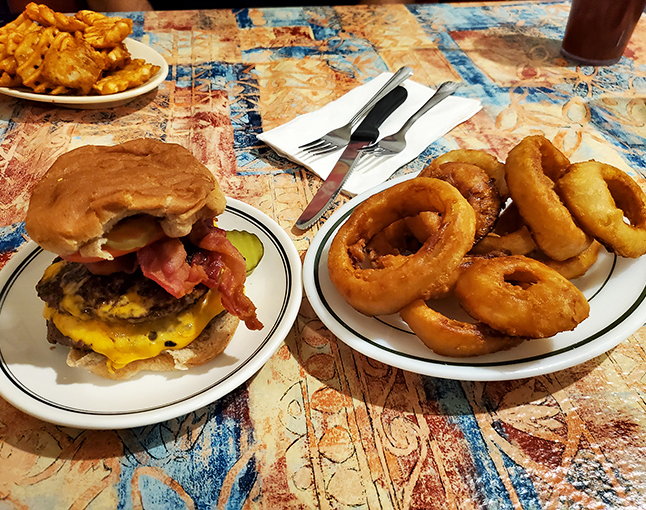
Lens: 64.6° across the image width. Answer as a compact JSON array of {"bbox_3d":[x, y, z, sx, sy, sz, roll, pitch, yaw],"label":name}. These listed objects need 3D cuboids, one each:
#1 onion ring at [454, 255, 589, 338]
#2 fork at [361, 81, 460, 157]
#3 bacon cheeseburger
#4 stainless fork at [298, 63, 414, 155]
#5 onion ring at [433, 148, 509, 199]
[{"bbox_3d":[0.115,0.023,0.296,0.076,0.026,0.067,20,34,21],"label":"onion ring"},{"bbox_3d":[0.088,-0.131,0.486,0.024,0.020,0.167,30,51,26],"label":"fork"},{"bbox_3d":[-0.094,-0.002,0.284,0.118,0.098,0.110,0,45,0],"label":"bacon cheeseburger"},{"bbox_3d":[0.040,-0.146,0.501,0.025,0.020,0.192,26,50,24],"label":"stainless fork"},{"bbox_3d":[0.110,-0.057,0.382,0.064,0.028,0.062,0,45,0],"label":"onion ring"}]

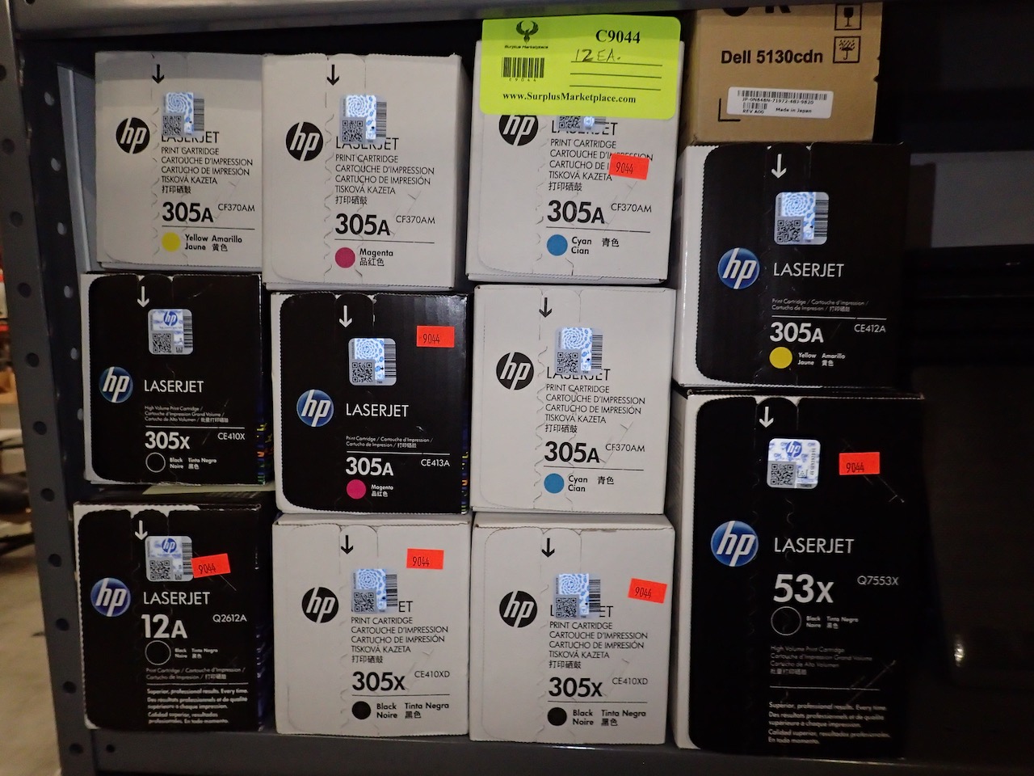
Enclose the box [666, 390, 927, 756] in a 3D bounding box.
[{"bbox_3d":[0.160,0.085,0.575,0.119,0.193,0.365,2,5,3],"label":"box"}]

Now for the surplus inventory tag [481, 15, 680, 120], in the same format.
[{"bbox_3d":[0.032,-0.165,0.384,0.102,0.051,0.001,2,5,4],"label":"surplus inventory tag"}]

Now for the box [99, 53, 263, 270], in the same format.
[{"bbox_3d":[-0.180,-0.146,0.616,0.105,0.119,0.375,2,5,3],"label":"box"}]

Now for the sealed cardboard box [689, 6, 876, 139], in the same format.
[{"bbox_3d":[0.144,-0.181,0.541,0.085,0.096,0.370,2,5,4],"label":"sealed cardboard box"}]

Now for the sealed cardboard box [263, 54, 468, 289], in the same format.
[{"bbox_3d":[-0.071,-0.130,0.584,0.105,0.119,0.375,2,5,4],"label":"sealed cardboard box"}]

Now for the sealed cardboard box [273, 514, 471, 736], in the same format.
[{"bbox_3d":[-0.079,0.117,0.596,0.105,0.119,0.375,1,5,0],"label":"sealed cardboard box"}]

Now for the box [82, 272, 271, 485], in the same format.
[{"bbox_3d":[-0.184,-0.020,0.615,0.105,0.119,0.375,2,5,4],"label":"box"}]

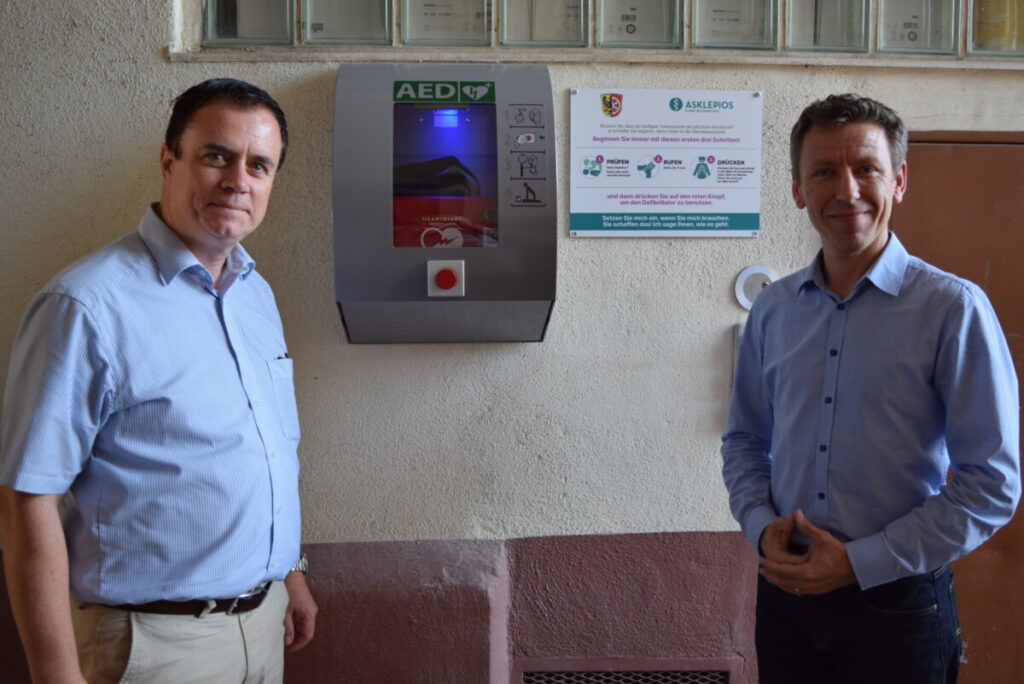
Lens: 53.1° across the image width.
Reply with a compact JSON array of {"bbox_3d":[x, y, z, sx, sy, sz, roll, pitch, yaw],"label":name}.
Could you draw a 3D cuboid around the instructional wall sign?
[{"bbox_3d":[0.319,-0.367,2.122,0.400,0.300,0.010,-1,5,-5],"label":"instructional wall sign"}]

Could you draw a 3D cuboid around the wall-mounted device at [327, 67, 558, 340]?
[{"bbox_3d":[-0.127,-0.262,1.968,0.402,0.555,0.265,-1,5,-5],"label":"wall-mounted device"}]

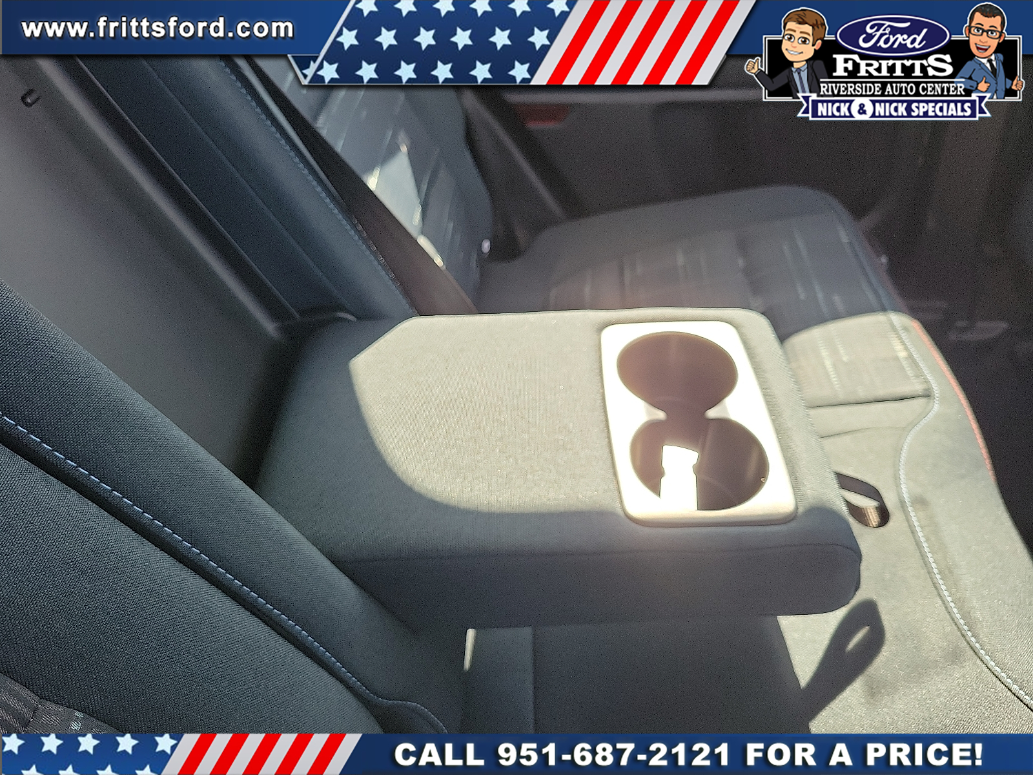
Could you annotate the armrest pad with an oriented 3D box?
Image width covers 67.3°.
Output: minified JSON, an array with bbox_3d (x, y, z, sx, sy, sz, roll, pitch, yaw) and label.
[{"bbox_3d":[0.014,0.044,0.529,0.360,0.072,0.226,-2,42,2],"label":"armrest pad"}]

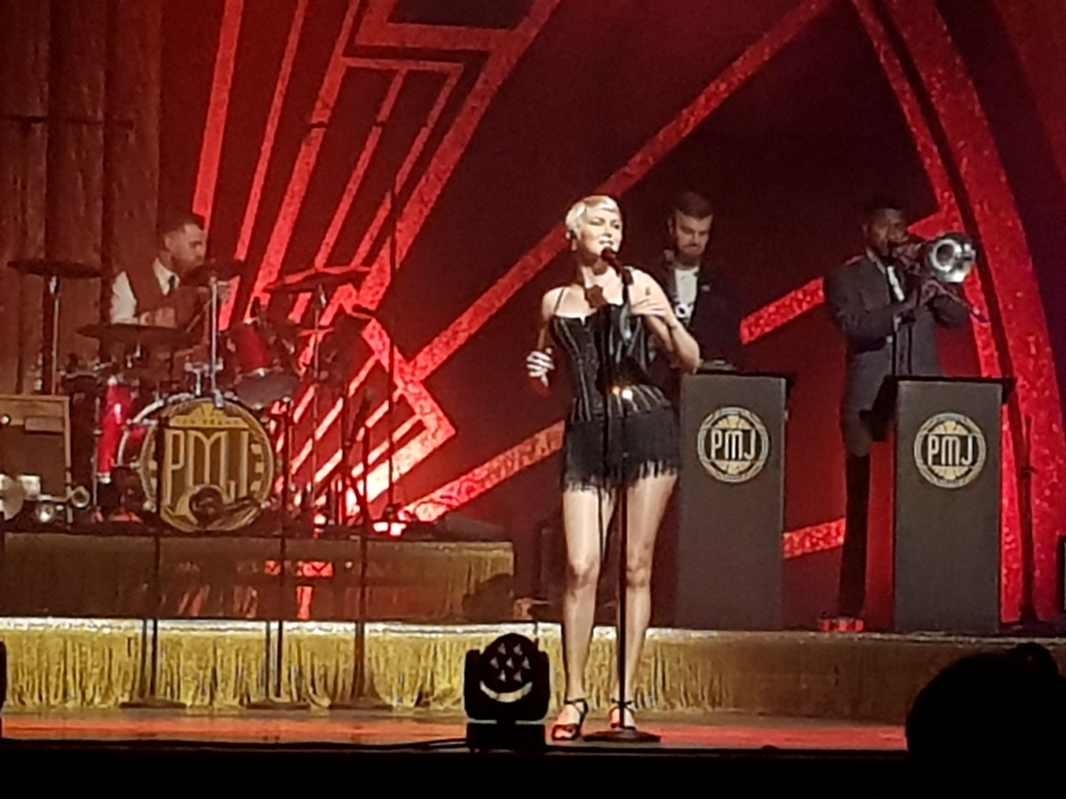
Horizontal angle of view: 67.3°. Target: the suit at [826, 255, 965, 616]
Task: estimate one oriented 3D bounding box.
[{"bbox_3d":[1.500,0.145,3.300,0.520,1.500,0.420,1,0,-13],"label":"suit"}]

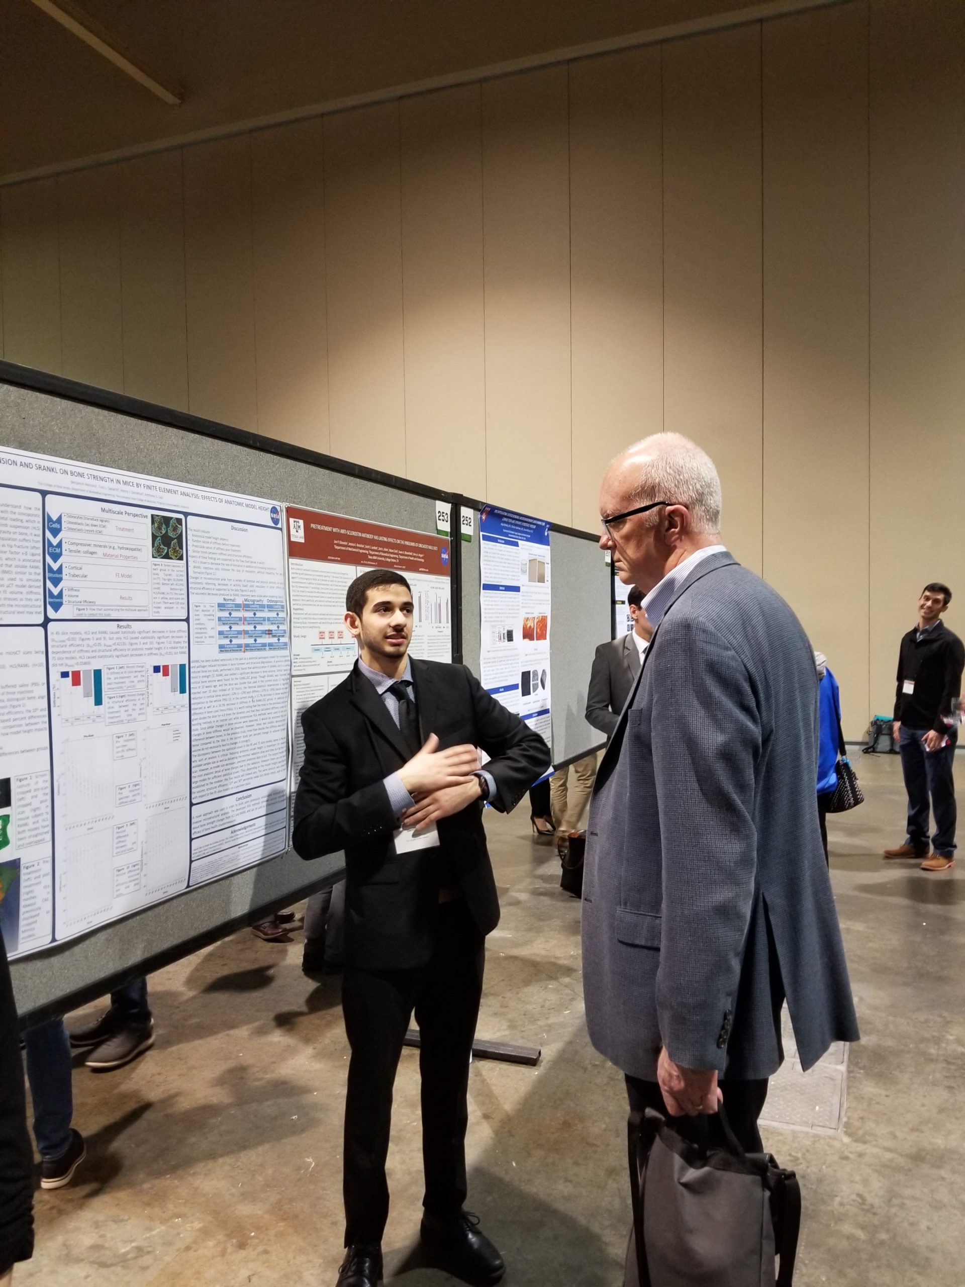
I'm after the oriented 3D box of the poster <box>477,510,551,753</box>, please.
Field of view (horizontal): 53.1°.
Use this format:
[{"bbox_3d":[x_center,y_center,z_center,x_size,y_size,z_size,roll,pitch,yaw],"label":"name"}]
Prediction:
[{"bbox_3d":[0.158,0.038,4.280,0.020,1.220,0.910,0,2,23],"label":"poster"}]

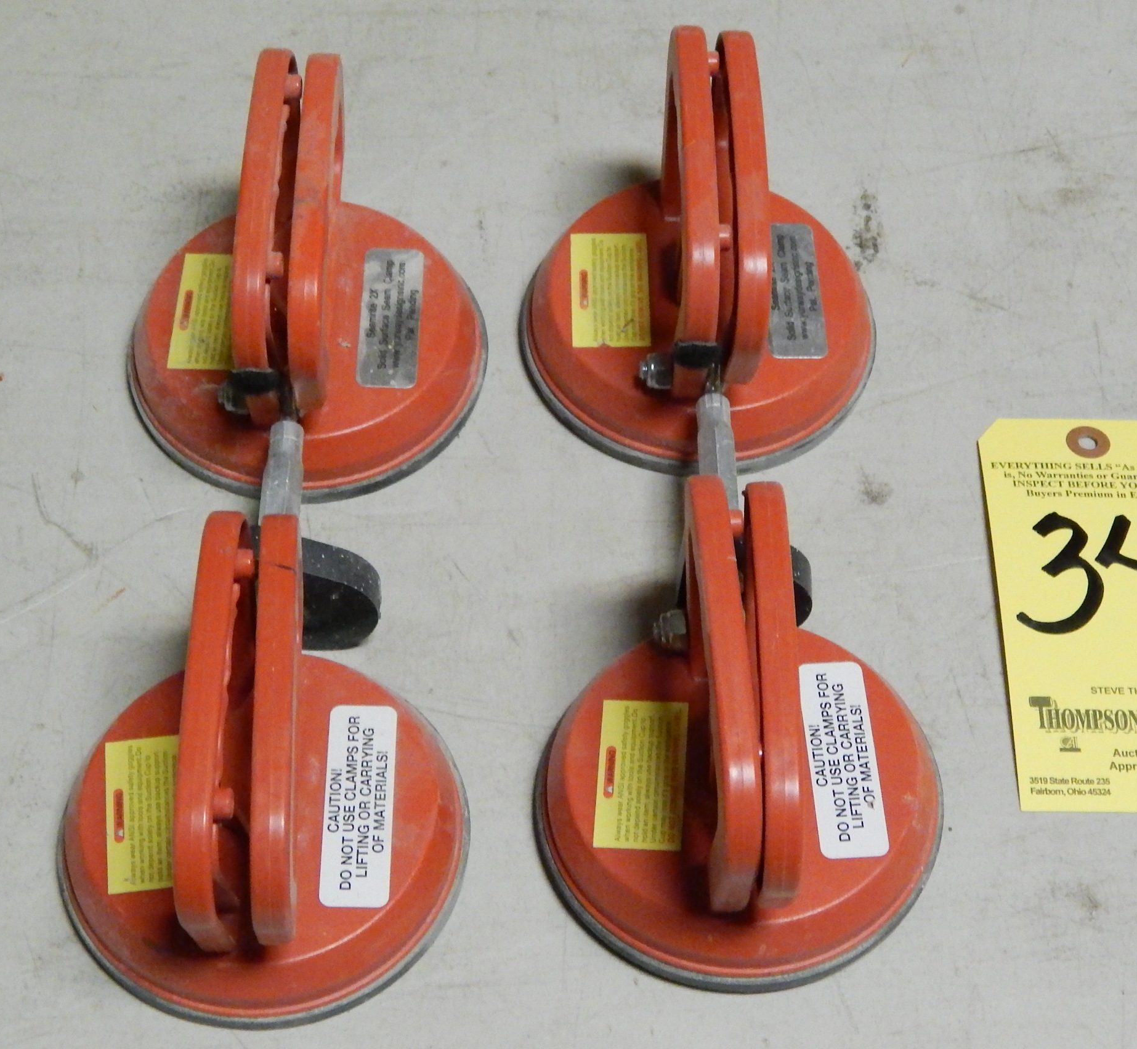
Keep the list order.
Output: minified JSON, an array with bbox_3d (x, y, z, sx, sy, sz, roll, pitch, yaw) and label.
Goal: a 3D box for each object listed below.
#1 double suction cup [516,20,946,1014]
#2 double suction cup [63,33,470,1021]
[{"bbox_3d":[0.049,-0.019,0.763,0.123,0.102,0.308,-1,56,-2],"label":"double suction cup"},{"bbox_3d":[-0.089,-0.010,0.754,0.123,0.102,0.307,1,56,-1],"label":"double suction cup"}]

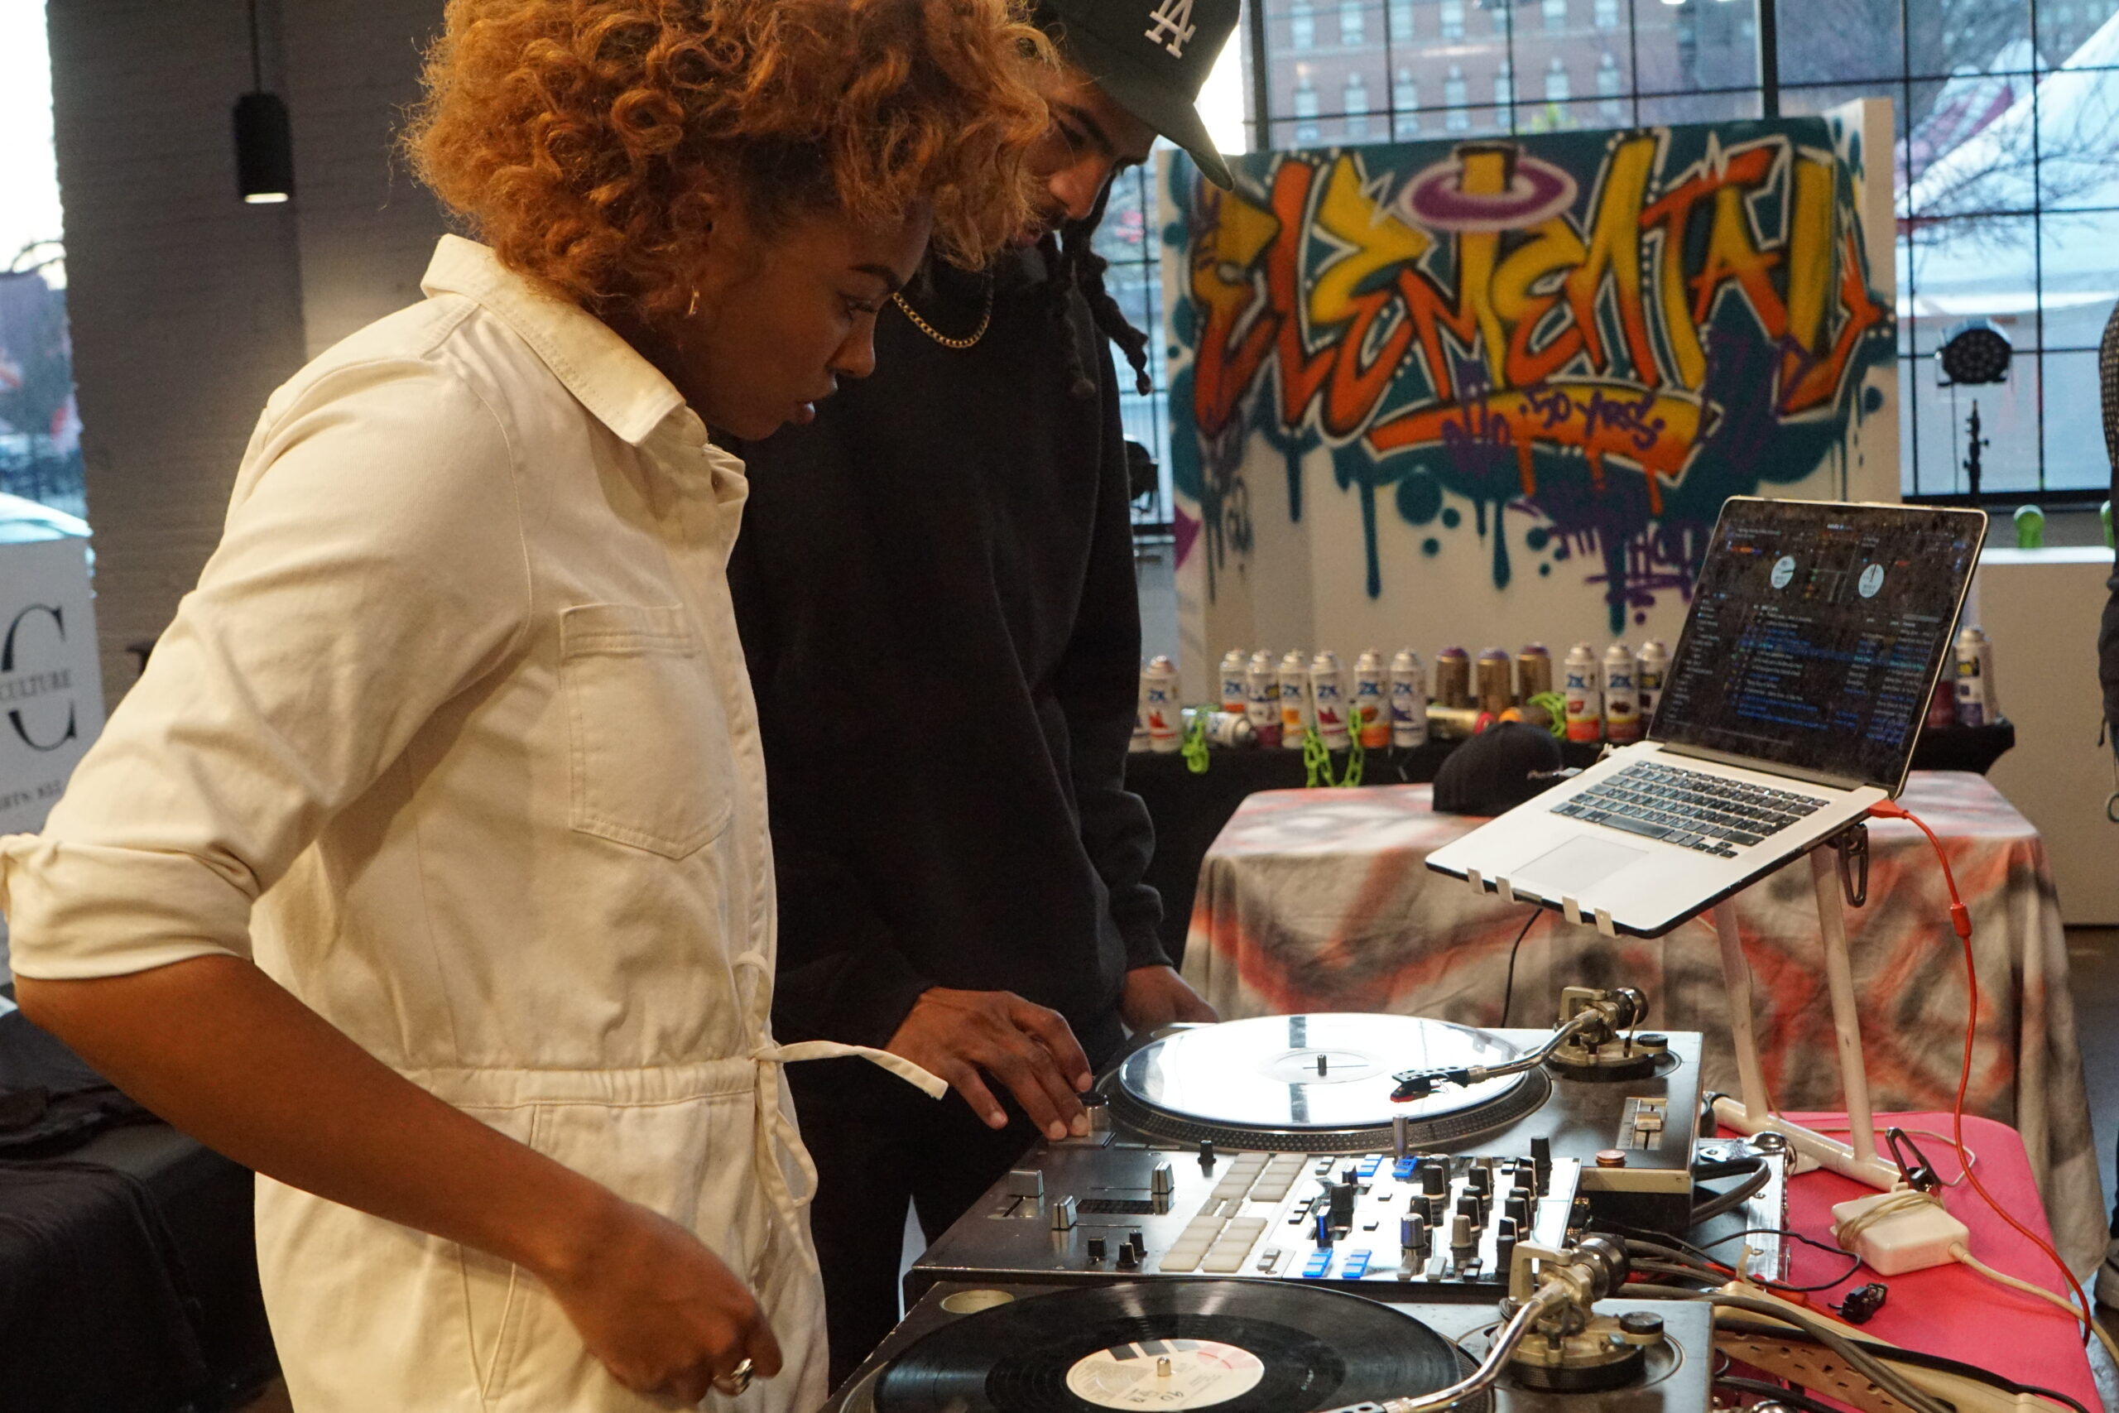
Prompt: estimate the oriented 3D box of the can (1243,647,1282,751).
[{"bbox_3d":[0.408,-0.015,4.910,0.067,0.190,0.067,-3,6,5],"label":"can"}]

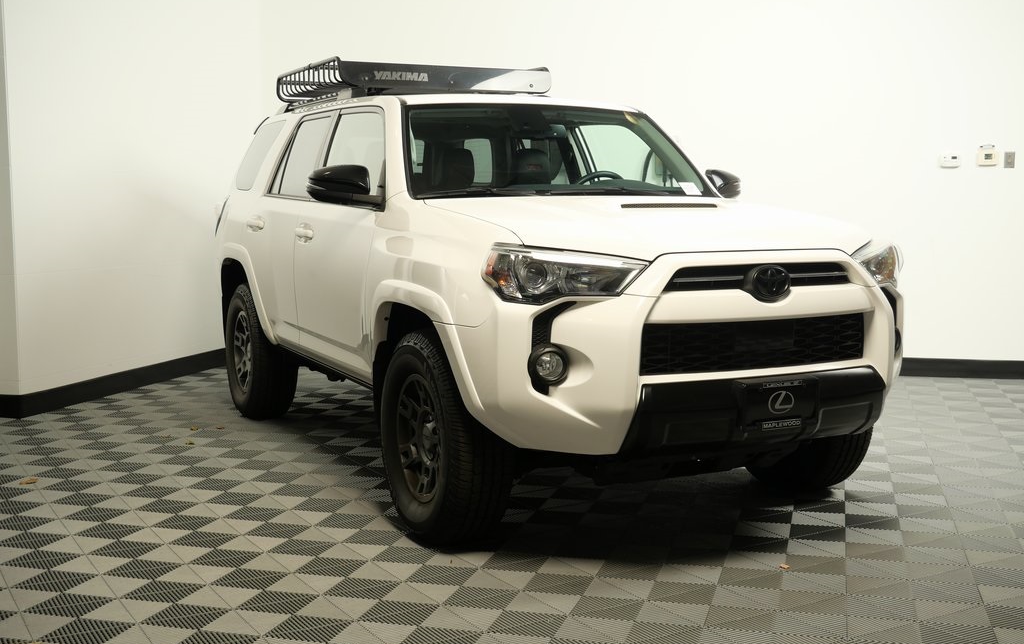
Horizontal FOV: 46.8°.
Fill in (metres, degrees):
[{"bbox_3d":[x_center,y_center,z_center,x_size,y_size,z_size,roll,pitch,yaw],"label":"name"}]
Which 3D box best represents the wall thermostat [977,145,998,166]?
[{"bbox_3d":[3.329,-1.164,8.274,0.143,0.148,0.040,1,6,15],"label":"wall thermostat"}]

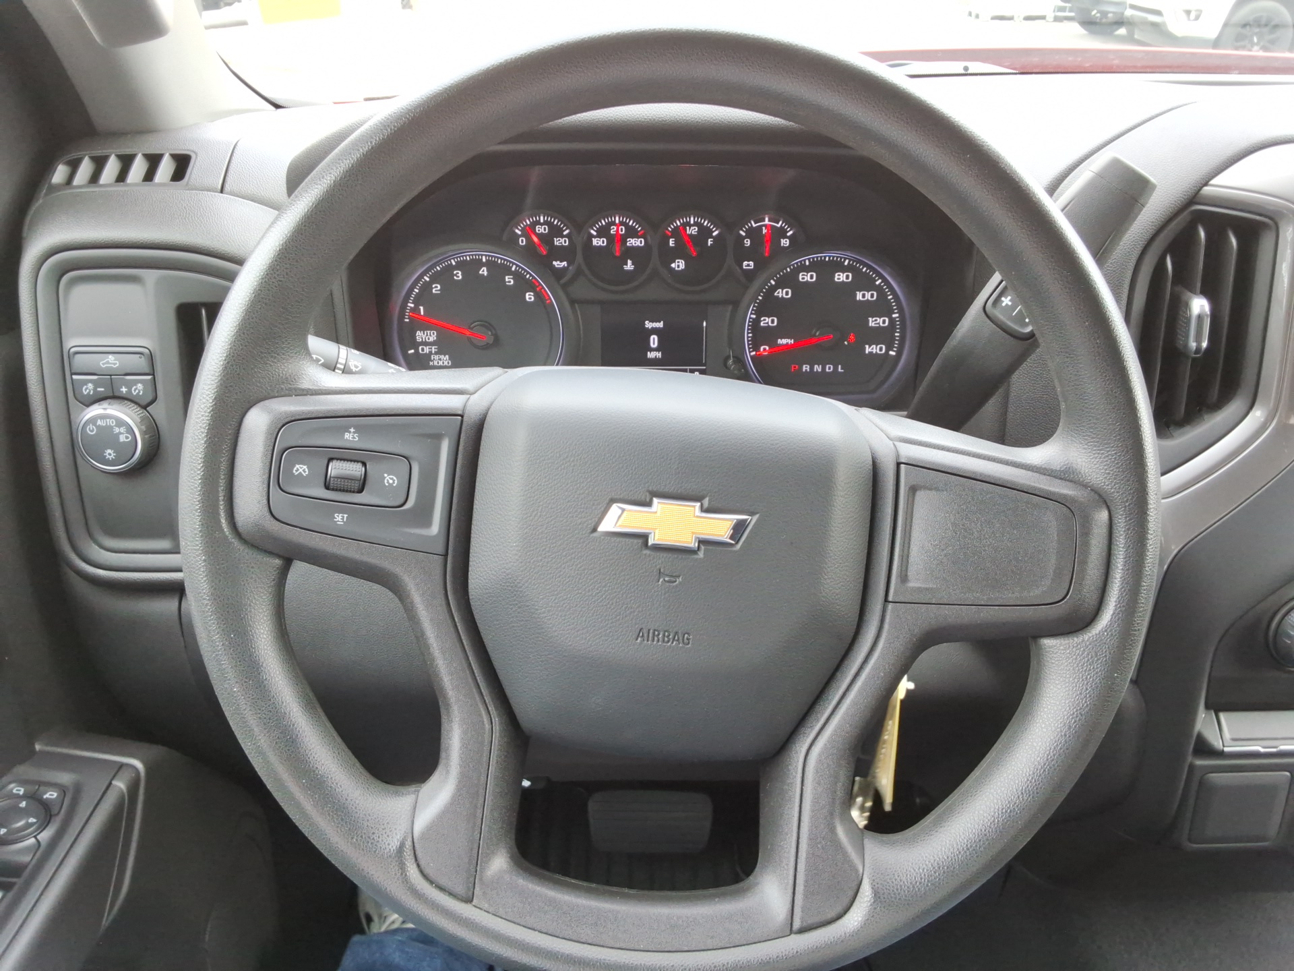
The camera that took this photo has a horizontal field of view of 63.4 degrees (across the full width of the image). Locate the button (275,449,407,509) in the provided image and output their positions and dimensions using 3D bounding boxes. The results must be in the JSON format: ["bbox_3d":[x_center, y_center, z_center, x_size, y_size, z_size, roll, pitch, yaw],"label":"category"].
[{"bbox_3d":[-0.125,-0.003,0.434,0.053,0.021,0.010,6,-1,-1],"label":"button"}]

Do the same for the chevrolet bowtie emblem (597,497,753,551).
[{"bbox_3d":[0.011,0.016,0.427,0.062,0.019,0.006,5,-2,0],"label":"chevrolet bowtie emblem"}]

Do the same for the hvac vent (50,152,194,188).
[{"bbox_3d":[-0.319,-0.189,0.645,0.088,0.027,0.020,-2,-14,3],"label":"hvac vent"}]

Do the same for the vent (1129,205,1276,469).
[{"bbox_3d":[0.317,-0.087,0.617,0.082,0.153,0.030,1,11,3],"label":"vent"}]

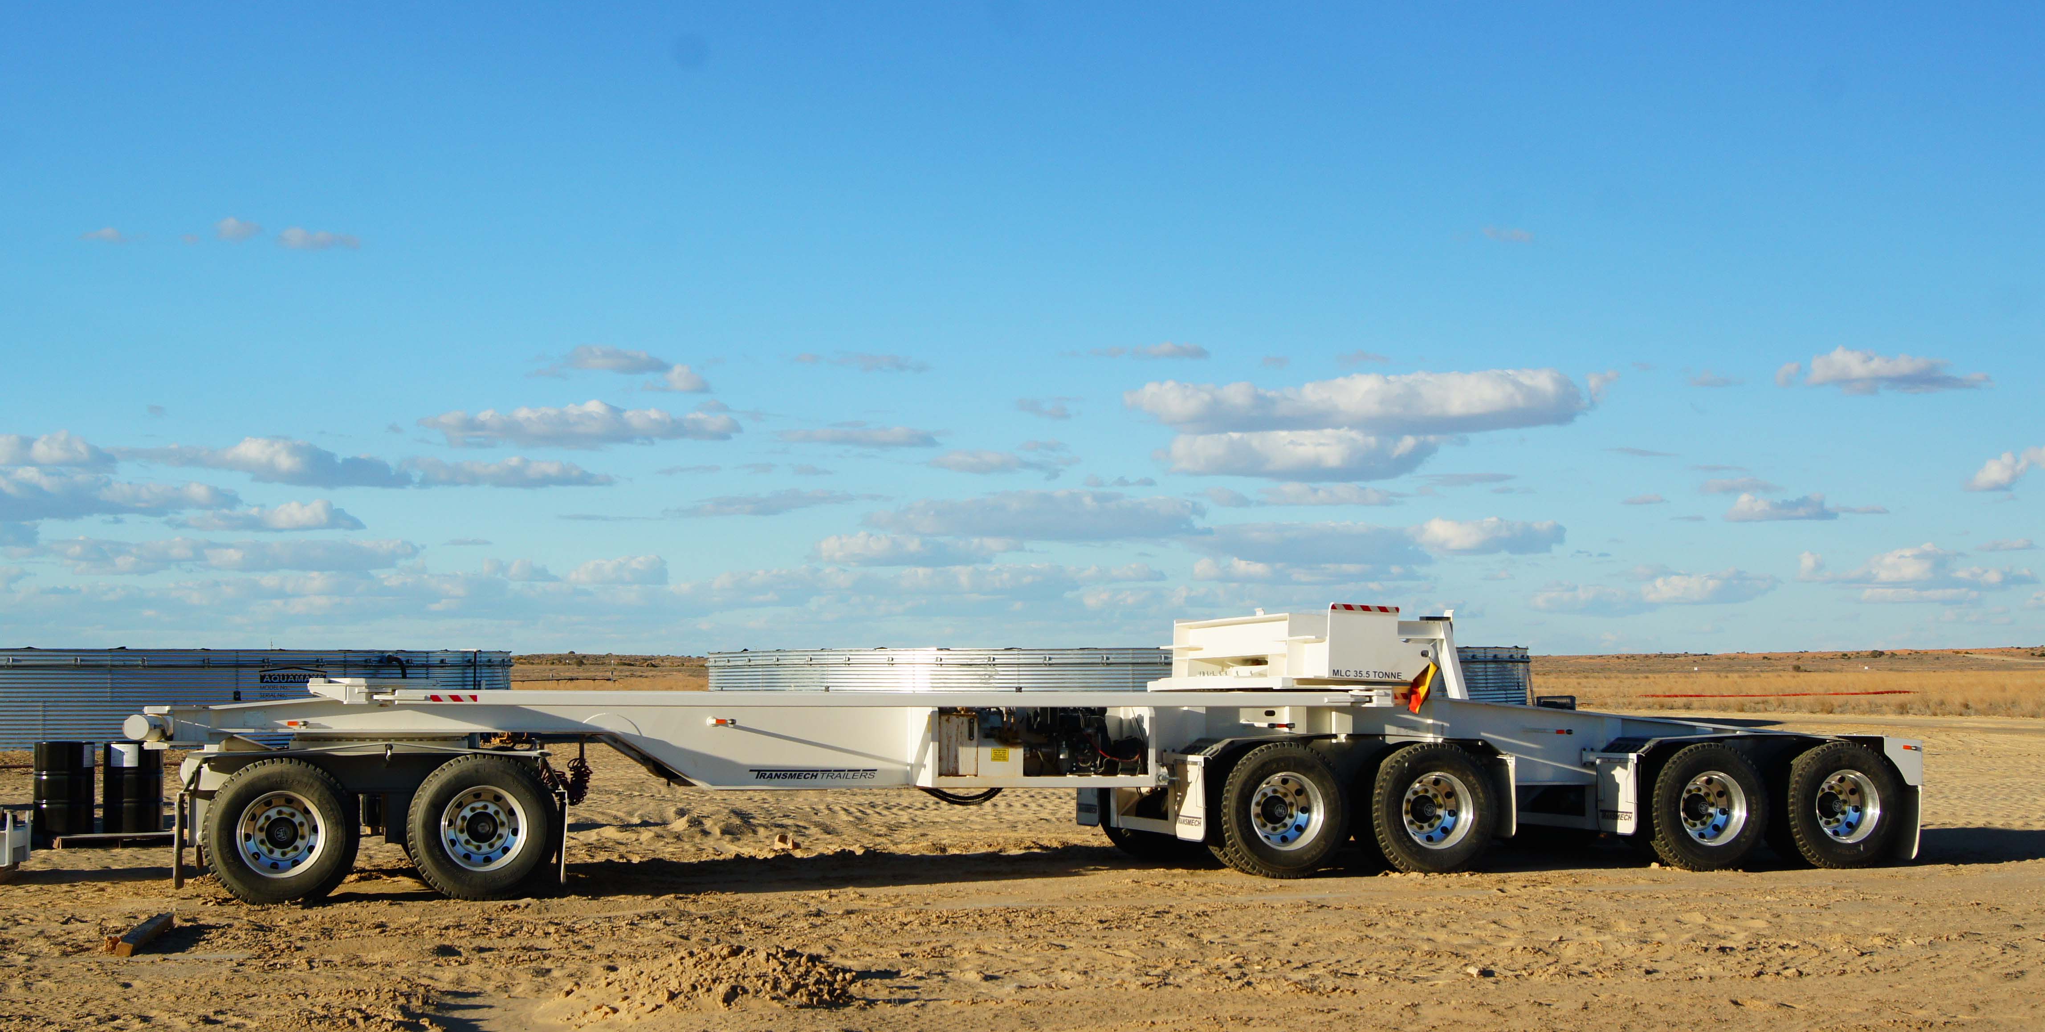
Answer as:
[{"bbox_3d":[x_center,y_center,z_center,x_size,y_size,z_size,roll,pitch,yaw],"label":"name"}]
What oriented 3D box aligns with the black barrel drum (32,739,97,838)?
[{"bbox_3d":[-9.530,2.700,25.400,0.585,0.885,0.585,0,-3,0],"label":"black barrel drum"}]

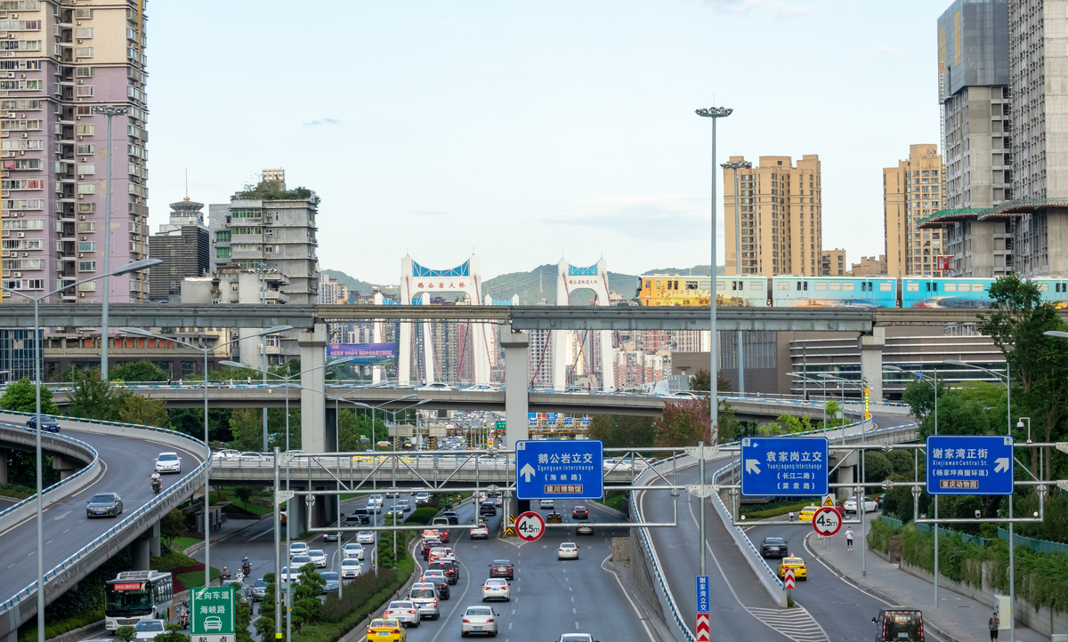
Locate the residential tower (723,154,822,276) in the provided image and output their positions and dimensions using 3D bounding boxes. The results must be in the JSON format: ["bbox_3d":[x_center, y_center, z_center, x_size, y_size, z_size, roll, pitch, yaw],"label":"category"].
[{"bbox_3d":[91.580,-25.411,1080.000,37.500,72.000,27.000,-1,-1,0],"label":"residential tower"}]

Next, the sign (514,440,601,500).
[{"bbox_3d":[1.028,5.970,113.000,3.500,2.400,0.120,-1,-1,0],"label":"sign"}]

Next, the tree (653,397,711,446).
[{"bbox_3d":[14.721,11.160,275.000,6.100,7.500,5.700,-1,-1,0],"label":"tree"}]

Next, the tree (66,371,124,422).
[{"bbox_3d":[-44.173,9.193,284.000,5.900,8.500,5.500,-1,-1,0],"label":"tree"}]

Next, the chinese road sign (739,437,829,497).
[{"bbox_3d":[10.064,5.863,113.000,3.500,2.400,0.120,-1,-1,0],"label":"chinese road sign"}]

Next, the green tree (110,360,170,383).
[{"bbox_3d":[-50.589,7.260,362.000,7.500,5.000,6.500,-1,-1,0],"label":"green tree"}]

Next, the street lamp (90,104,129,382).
[{"bbox_3d":[-41.601,-4.820,275.000,3.600,32.500,3.600,-1,-1,0],"label":"street lamp"}]

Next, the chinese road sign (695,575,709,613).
[{"bbox_3d":[6.766,10.945,112.700,0.530,1.480,0.060,-1,-1,0],"label":"chinese road sign"}]

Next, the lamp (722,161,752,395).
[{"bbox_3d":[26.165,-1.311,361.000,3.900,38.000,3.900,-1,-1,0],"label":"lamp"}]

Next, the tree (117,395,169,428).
[{"bbox_3d":[-38.549,10.706,279.000,5.100,7.000,4.800,-1,-1,0],"label":"tree"}]

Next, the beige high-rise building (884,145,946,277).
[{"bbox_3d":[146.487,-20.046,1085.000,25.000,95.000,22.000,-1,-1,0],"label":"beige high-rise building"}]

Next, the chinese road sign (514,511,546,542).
[{"bbox_3d":[-0.145,8.371,114.500,1.200,1.200,0.060,-1,-1,0],"label":"chinese road sign"}]

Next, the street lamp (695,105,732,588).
[{"bbox_3d":[18.207,-0.942,284.000,3.900,41.500,3.900,-1,-1,0],"label":"street lamp"}]

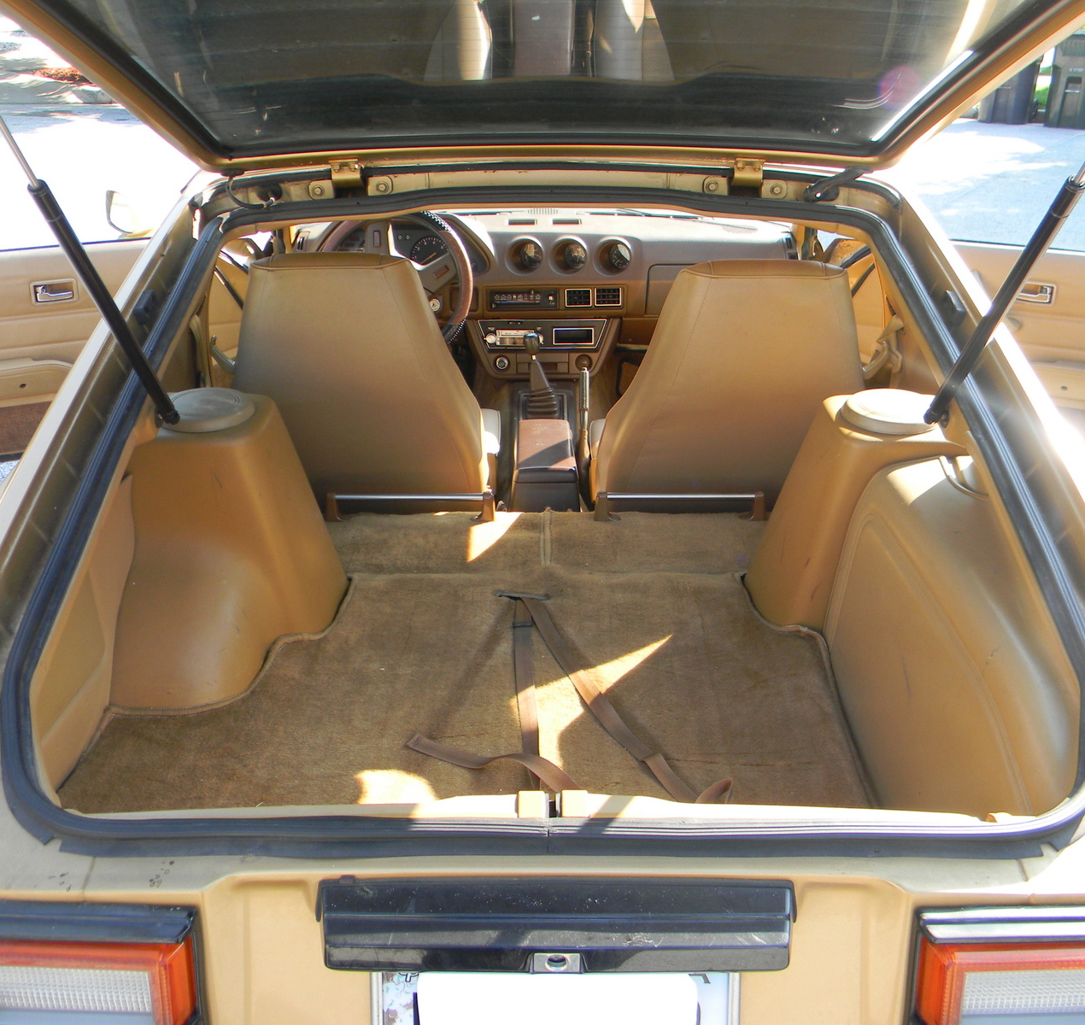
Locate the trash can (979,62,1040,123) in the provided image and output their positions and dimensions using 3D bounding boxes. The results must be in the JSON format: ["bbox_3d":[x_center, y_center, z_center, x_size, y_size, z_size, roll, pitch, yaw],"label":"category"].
[{"bbox_3d":[6.120,-5.653,14.301,0.660,1.100,0.750,15,29,30],"label":"trash can"}]

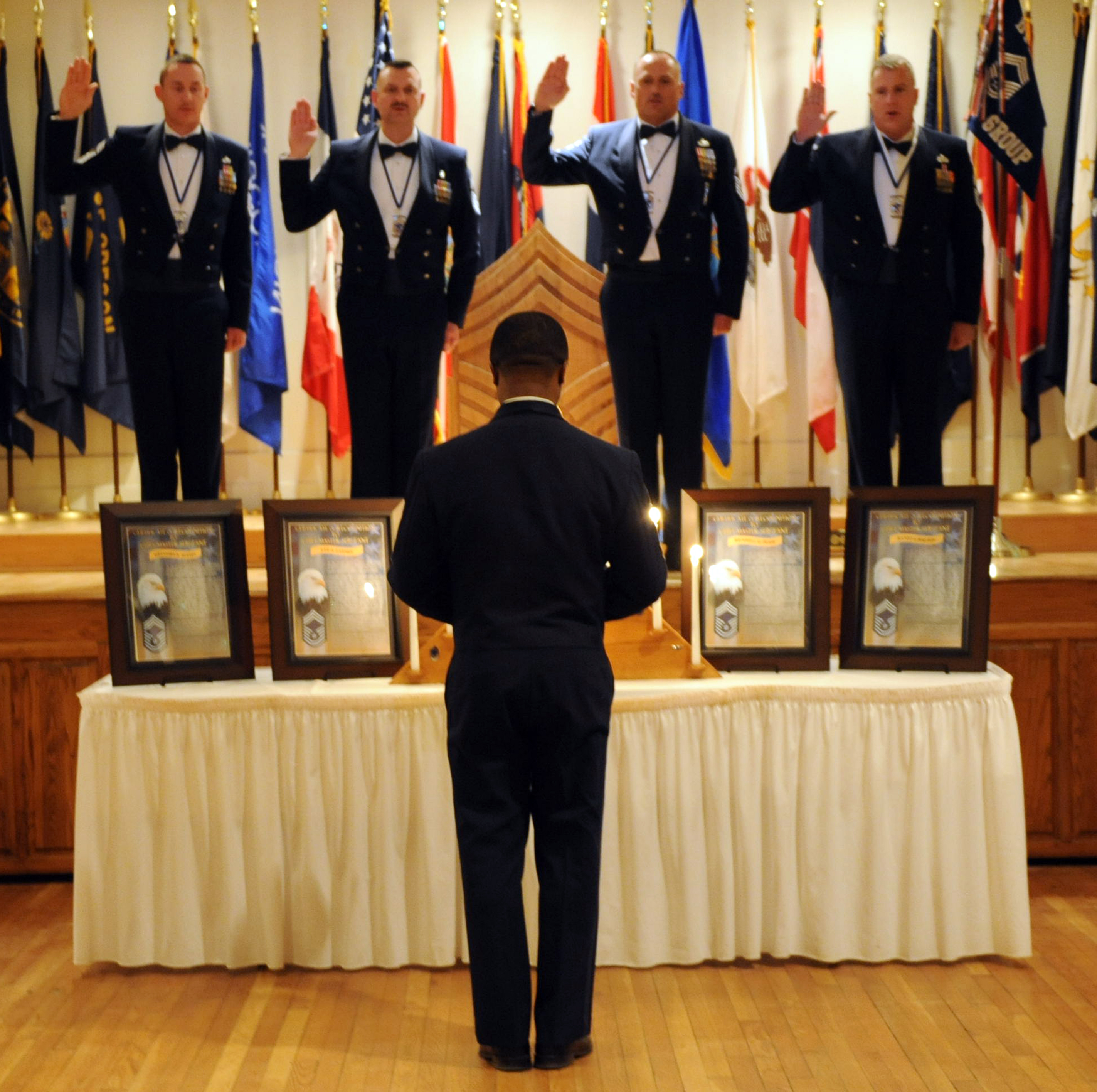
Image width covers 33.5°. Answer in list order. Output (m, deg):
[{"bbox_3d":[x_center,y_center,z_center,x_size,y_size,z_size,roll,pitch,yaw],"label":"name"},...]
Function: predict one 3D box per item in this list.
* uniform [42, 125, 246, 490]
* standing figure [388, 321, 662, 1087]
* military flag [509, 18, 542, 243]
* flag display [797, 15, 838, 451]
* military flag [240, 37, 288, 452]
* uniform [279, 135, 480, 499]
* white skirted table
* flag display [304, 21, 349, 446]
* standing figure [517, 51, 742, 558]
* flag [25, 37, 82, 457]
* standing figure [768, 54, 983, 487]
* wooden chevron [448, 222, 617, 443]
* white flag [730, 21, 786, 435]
[{"bbox_3d":[-1.380,-0.698,6.276,0.680,1.560,0.380,-1,4,-4],"label":"uniform"},{"bbox_3d":[-0.048,0.307,4.390,0.630,1.740,0.480,-1,4,-1],"label":"standing figure"},{"bbox_3d":[-0.080,-1.406,8.126,0.240,1.810,0.200,-1,4,-1],"label":"military flag"},{"bbox_3d":[1.202,-1.389,8.158,0.240,1.950,0.200,-1,4,-1],"label":"flag display"},{"bbox_3d":[-1.265,-1.342,8.101,0.240,1.850,0.200,-1,4,-1],"label":"military flag"},{"bbox_3d":[-0.580,-0.677,6.471,0.700,1.554,0.400,-1,4,-1],"label":"uniform"},{"bbox_3d":[0.008,0.720,5.231,2.530,0.750,0.700,-1,4,-1],"label":"white skirted table"},{"bbox_3d":[-0.987,-1.346,8.108,0.250,1.900,0.200,-1,4,-1],"label":"flag display"},{"bbox_3d":[0.320,-0.830,6.480,0.780,1.826,0.420,-1,4,-1],"label":"standing figure"},{"bbox_3d":[-2.075,-1.267,7.650,0.240,1.690,0.220,-1,4,-1],"label":"flag"},{"bbox_3d":[1.138,-0.822,6.329,0.710,1.770,0.390,-1,4,5],"label":"standing figure"},{"bbox_3d":[-0.036,-0.600,6.819,0.727,1.220,0.132,-1,3,1],"label":"wooden chevron"},{"bbox_3d":[0.937,-1.422,8.149,0.270,1.850,0.200,-1,4,-1],"label":"white flag"}]

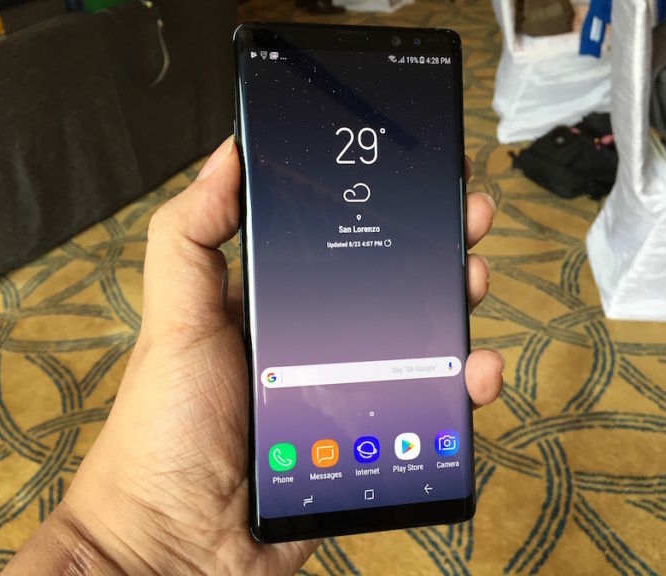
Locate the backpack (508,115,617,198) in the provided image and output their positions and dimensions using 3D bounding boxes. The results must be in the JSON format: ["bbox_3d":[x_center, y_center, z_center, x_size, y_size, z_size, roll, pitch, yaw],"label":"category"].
[{"bbox_3d":[1.014,-0.586,2.698,0.420,0.180,0.330,-28,41,-14],"label":"backpack"}]

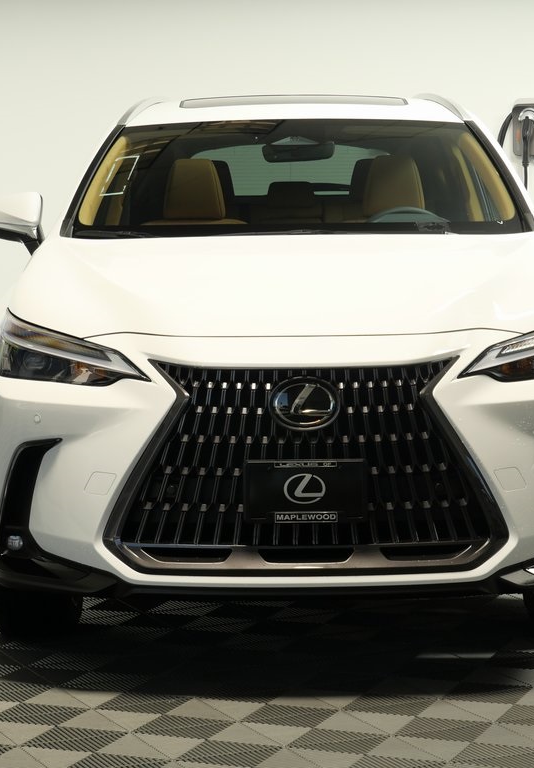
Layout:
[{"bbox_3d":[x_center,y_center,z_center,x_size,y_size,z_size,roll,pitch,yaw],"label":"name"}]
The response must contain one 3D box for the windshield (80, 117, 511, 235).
[{"bbox_3d":[0.104,-0.672,6.436,1.450,0.180,0.880,-1,35,1],"label":"windshield"}]

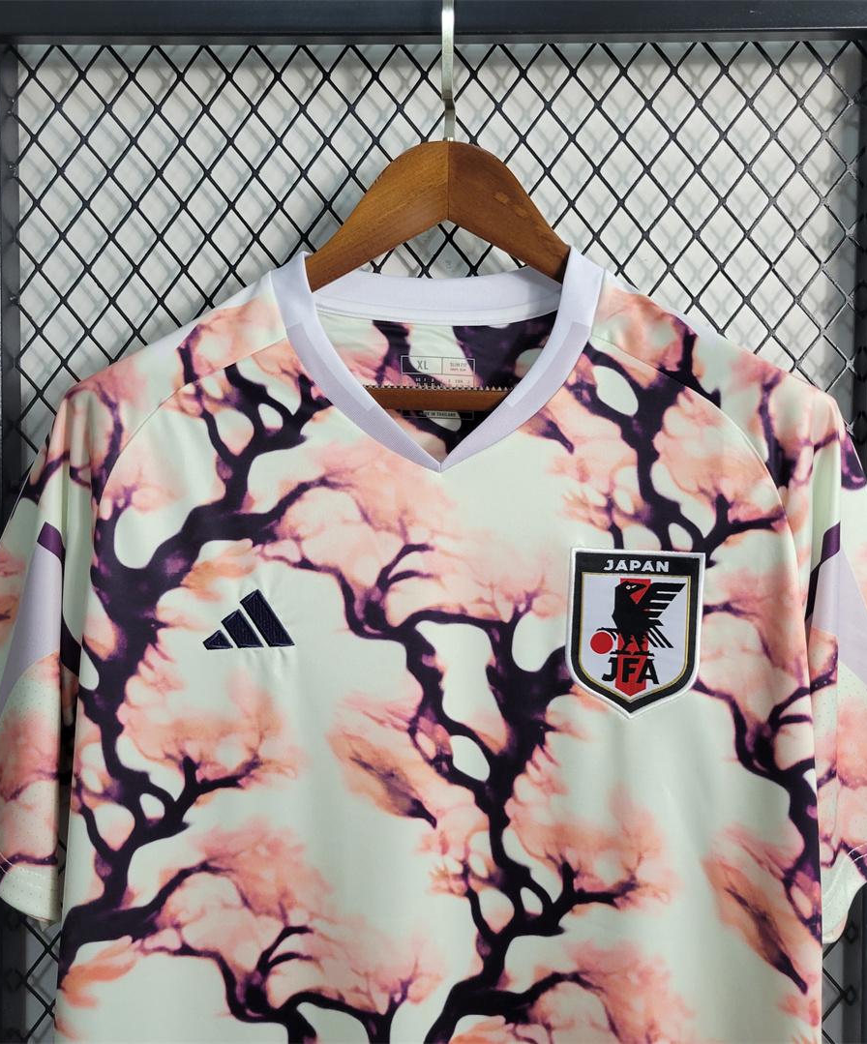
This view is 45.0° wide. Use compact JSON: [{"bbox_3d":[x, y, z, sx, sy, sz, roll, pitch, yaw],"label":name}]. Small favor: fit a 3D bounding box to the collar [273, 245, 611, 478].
[{"bbox_3d":[0.002,-0.101,0.655,0.207,0.142,0.090,1,1,0],"label":"collar"}]

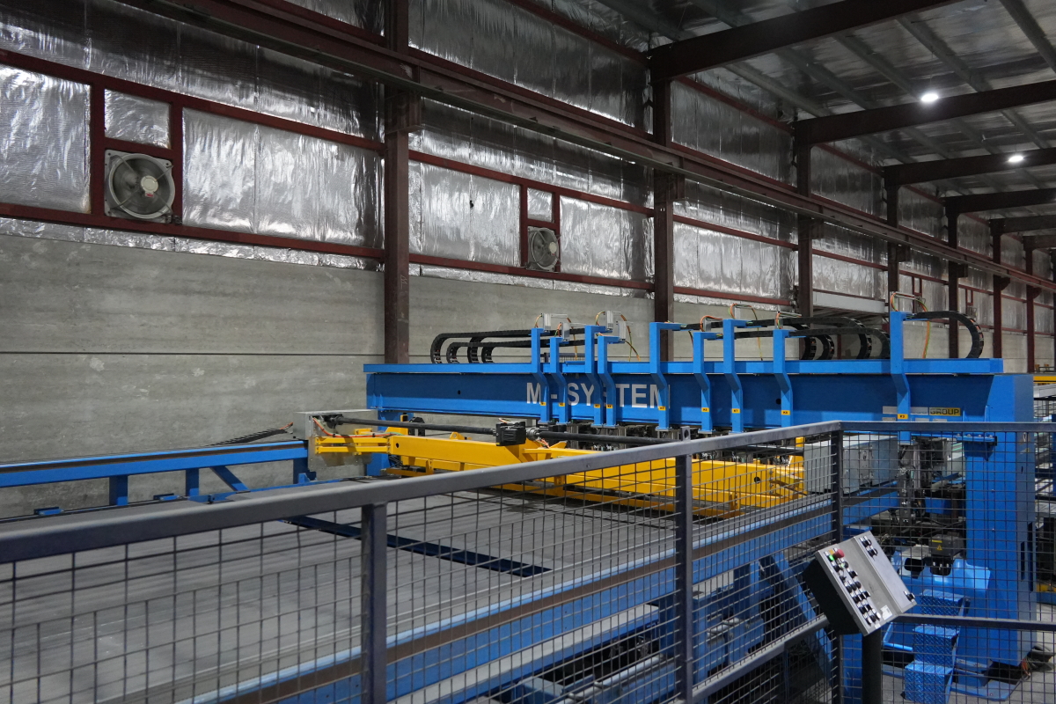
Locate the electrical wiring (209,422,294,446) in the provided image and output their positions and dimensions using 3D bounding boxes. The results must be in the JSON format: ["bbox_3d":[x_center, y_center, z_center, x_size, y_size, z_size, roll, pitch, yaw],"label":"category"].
[{"bbox_3d":[-2.993,0.895,8.618,0.130,0.200,0.983,-1,-1,43],"label":"electrical wiring"}]

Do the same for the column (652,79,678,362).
[{"bbox_3d":[2.769,-1.595,16.169,0.280,8.056,0.220,-1,-1,43],"label":"column"}]

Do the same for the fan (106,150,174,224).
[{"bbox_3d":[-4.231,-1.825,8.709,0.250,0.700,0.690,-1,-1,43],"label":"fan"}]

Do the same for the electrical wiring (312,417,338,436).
[{"bbox_3d":[-2.264,0.840,8.838,0.310,0.220,0.080,0,-1,-20],"label":"electrical wiring"}]

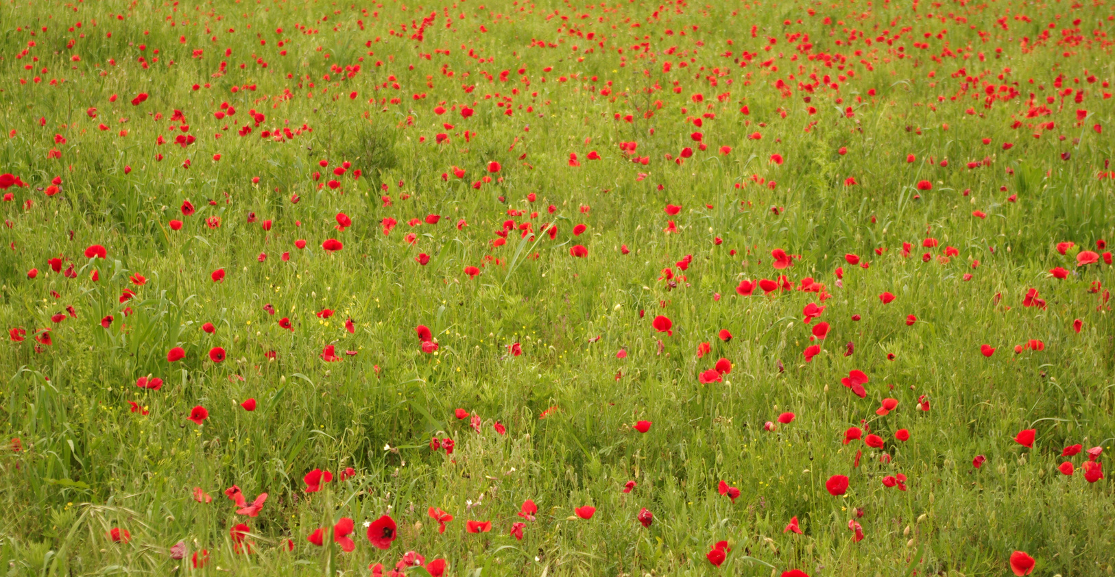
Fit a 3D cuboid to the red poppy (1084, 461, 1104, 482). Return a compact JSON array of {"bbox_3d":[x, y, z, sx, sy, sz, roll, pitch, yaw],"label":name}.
[{"bbox_3d":[1.147,0.391,5.422,0.041,0.040,0.037,2,11,12],"label":"red poppy"}]

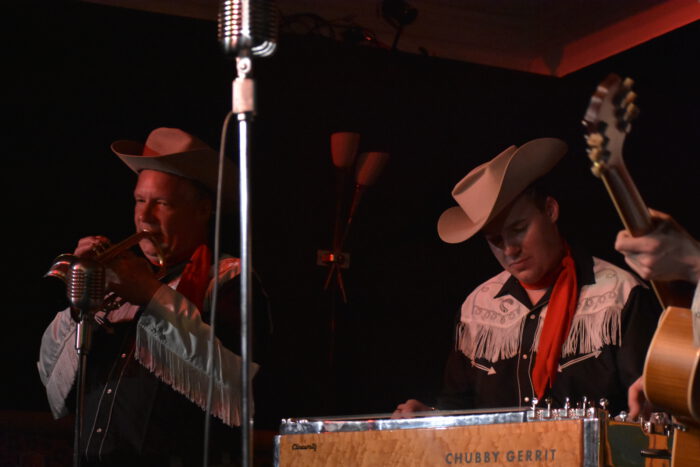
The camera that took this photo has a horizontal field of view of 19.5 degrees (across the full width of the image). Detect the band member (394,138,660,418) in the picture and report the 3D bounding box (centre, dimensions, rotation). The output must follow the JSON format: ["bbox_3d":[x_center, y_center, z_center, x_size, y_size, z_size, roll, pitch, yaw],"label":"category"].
[{"bbox_3d":[0.395,0.630,4.470,0.600,1.720,0.500,-5,-11,27],"label":"band member"}]

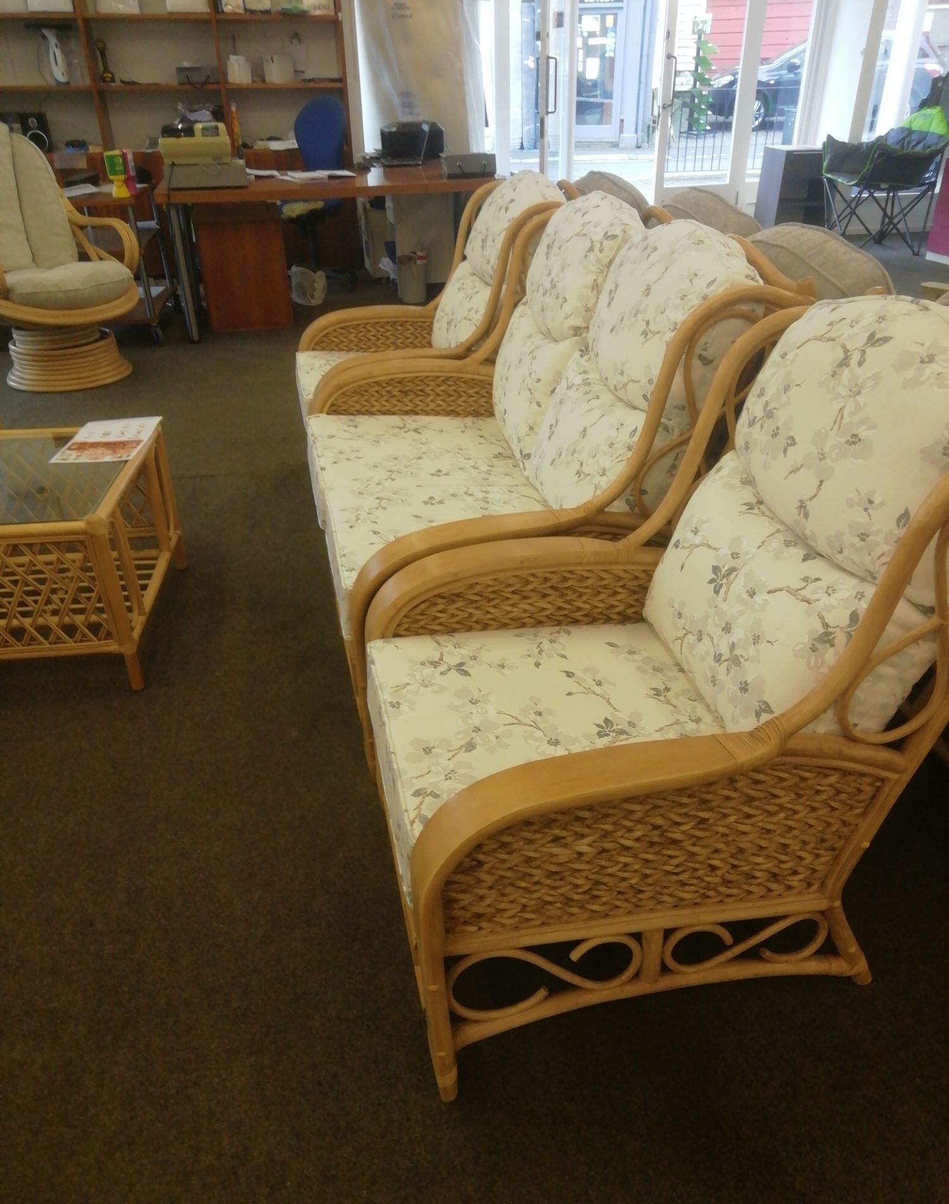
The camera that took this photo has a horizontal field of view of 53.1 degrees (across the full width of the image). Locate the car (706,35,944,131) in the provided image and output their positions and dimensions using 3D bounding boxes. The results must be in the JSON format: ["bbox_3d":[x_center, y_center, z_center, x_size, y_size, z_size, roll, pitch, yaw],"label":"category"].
[{"bbox_3d":[6.544,-10.020,18.252,4.300,1.500,1.800,1,31,4],"label":"car"}]

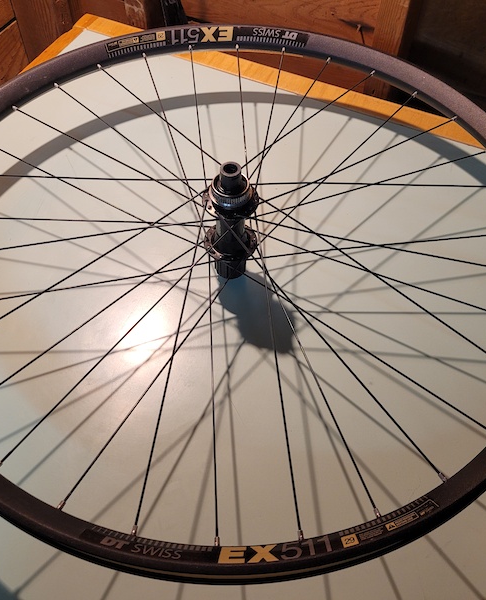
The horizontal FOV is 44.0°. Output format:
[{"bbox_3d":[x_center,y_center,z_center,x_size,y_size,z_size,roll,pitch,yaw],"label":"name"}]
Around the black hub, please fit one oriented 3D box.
[{"bbox_3d":[-0.012,-0.074,0.581,0.054,0.141,0.054,0,55,-1],"label":"black hub"}]

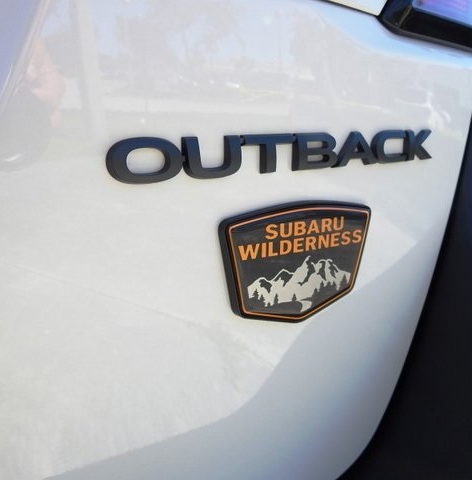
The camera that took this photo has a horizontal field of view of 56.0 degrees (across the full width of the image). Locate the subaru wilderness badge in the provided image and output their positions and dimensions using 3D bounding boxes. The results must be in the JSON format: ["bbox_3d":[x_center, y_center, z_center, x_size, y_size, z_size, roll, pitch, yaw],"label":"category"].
[{"bbox_3d":[0.040,0.015,0.275,0.111,0.076,0.007,-7,16,-30],"label":"subaru wilderness badge"}]

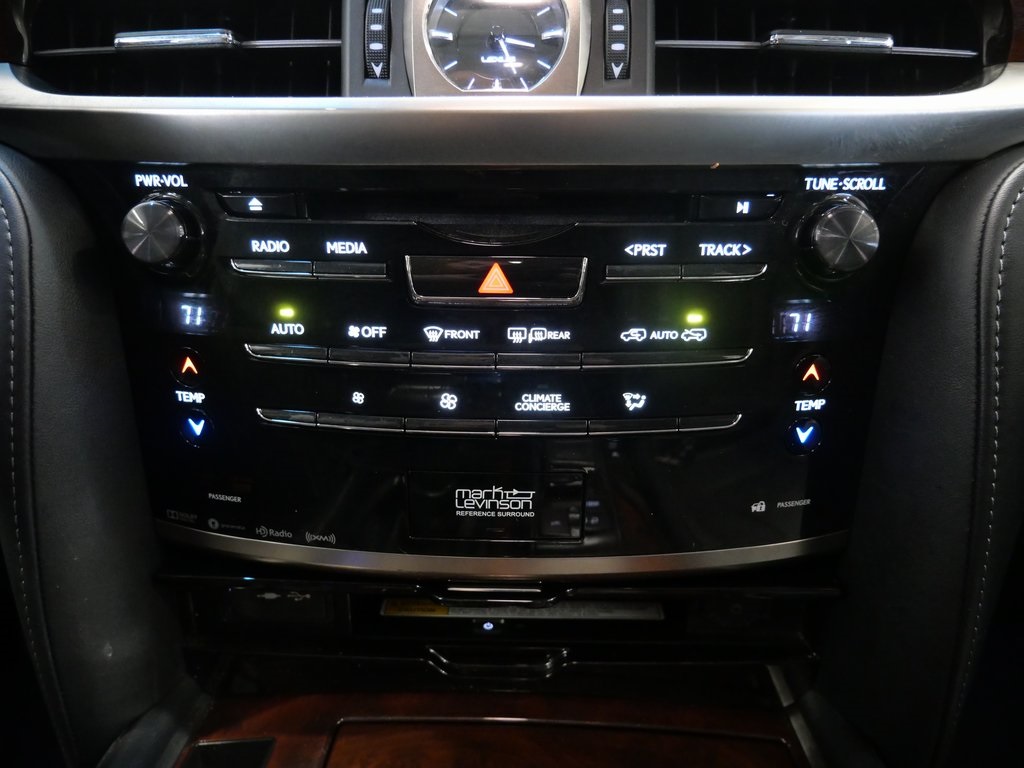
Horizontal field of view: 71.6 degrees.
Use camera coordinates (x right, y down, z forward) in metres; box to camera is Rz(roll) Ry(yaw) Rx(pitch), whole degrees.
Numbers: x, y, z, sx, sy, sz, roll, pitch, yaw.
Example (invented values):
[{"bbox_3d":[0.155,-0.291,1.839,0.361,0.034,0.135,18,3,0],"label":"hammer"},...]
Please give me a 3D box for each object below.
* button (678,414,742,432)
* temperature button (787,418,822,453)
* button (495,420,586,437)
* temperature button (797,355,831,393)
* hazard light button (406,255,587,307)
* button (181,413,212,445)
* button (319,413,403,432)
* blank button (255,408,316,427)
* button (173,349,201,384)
[{"bbox_3d":[0.075,0.015,0.269,0.024,0.007,0.006,-1,13,-5],"label":"button"},{"bbox_3d":[0.113,0.020,0.275,0.015,0.015,0.005,-2,13,-9],"label":"temperature button"},{"bbox_3d":[0.011,0.016,0.267,0.034,0.006,0.006,1,13,1],"label":"button"},{"bbox_3d":[0.114,-0.004,0.270,0.014,0.014,0.005,-2,13,-9],"label":"temperature button"},{"bbox_3d":[-0.006,-0.037,0.256,0.064,0.018,0.007,1,13,3],"label":"hazard light button"},{"bbox_3d":[-0.128,0.018,0.288,0.014,0.014,0.005,4,13,15],"label":"button"},{"bbox_3d":[-0.058,0.014,0.273,0.035,0.006,0.006,2,13,8],"label":"button"},{"bbox_3d":[-0.088,0.013,0.278,0.026,0.006,0.006,3,13,11],"label":"blank button"},{"bbox_3d":[-0.129,-0.007,0.283,0.014,0.014,0.005,4,13,15],"label":"button"}]

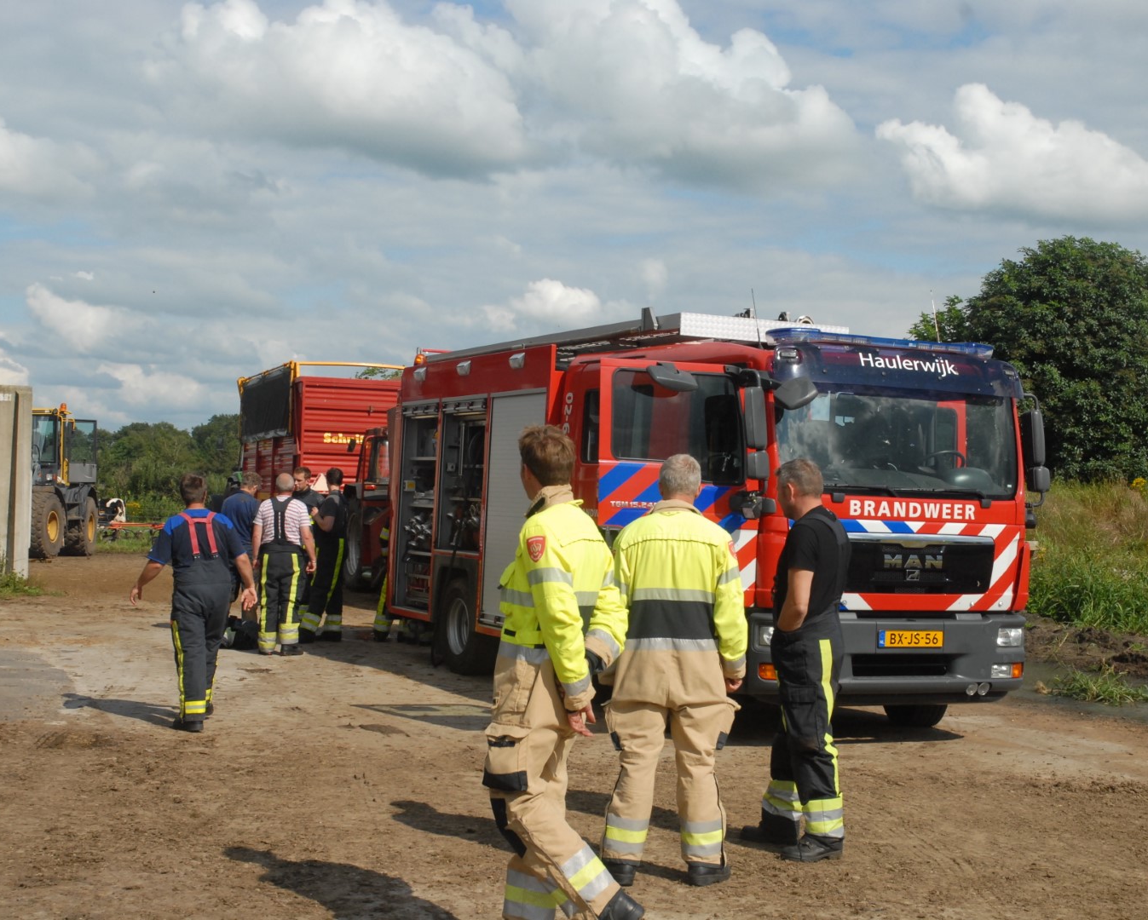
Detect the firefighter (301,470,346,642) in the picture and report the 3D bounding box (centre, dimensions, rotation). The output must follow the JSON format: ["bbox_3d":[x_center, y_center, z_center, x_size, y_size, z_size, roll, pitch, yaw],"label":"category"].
[{"bbox_3d":[-2.598,0.977,17.100,0.400,1.800,0.500,0,-1,30],"label":"firefighter"}]

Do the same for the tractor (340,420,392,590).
[{"bbox_3d":[-2.200,0.710,25.900,2.100,2.600,3.900,1,-1,6],"label":"tractor"}]

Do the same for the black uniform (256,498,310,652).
[{"bbox_3d":[-2.826,1.101,15.900,0.500,1.550,0.340,1,-1,6],"label":"black uniform"}]

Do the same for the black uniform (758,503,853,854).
[{"bbox_3d":[1.065,0.998,7.600,0.380,1.570,0.500,0,-1,15],"label":"black uniform"}]

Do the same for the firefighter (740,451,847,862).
[{"bbox_3d":[1.030,0.913,7.600,0.460,1.810,0.520,0,-1,15],"label":"firefighter"}]

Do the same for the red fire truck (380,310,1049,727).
[{"bbox_3d":[0.718,0.416,13.931,2.550,3.080,6.900,3,-2,-26],"label":"red fire truck"}]

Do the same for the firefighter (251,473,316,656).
[{"bbox_3d":[-2.810,1.007,15.900,0.600,1.760,0.380,1,-1,6],"label":"firefighter"}]

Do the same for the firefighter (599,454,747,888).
[{"bbox_3d":[0.428,0.896,7.000,0.620,1.800,0.400,1,-1,-5],"label":"firefighter"}]

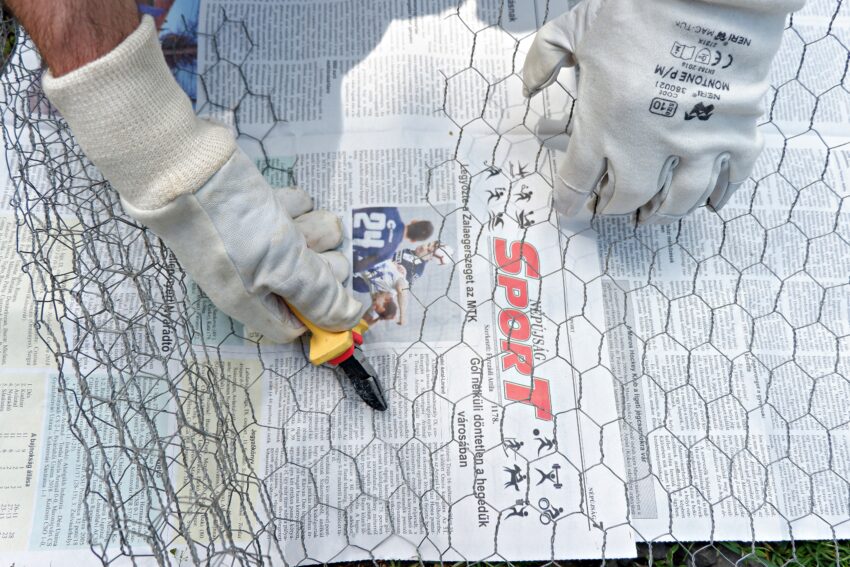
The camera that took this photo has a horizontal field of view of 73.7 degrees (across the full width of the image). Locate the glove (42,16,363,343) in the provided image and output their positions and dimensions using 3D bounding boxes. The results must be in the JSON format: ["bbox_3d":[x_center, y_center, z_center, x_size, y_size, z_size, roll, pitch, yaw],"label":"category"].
[{"bbox_3d":[-0.133,-0.057,0.360,0.115,0.108,0.240,-41,95,-11],"label":"glove"}]

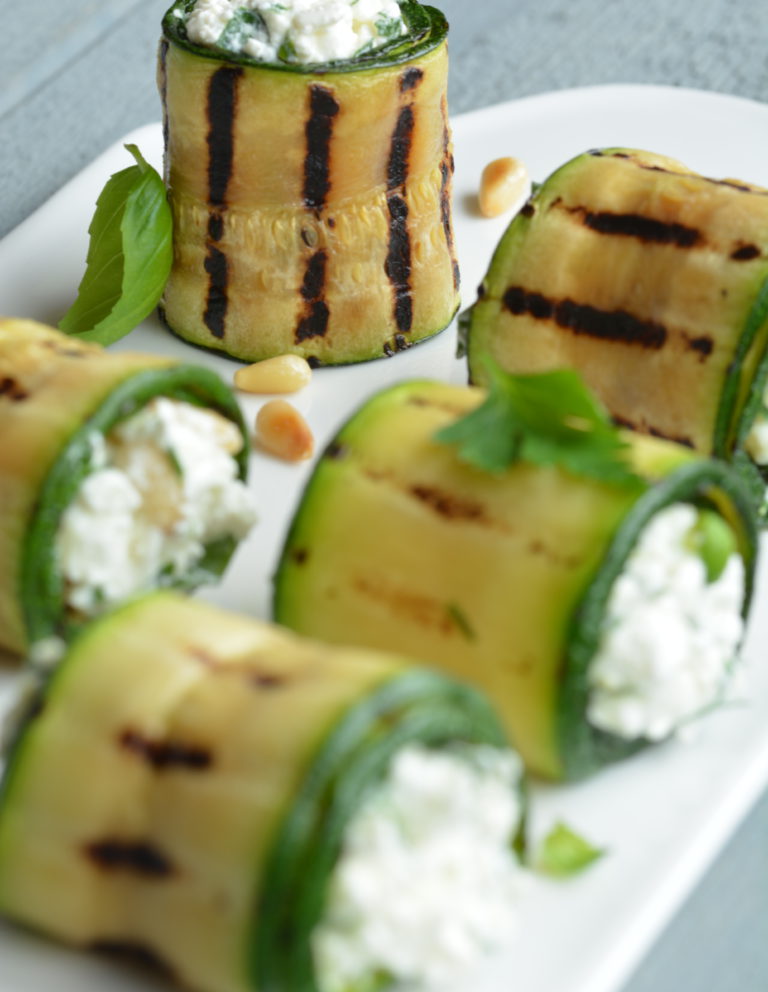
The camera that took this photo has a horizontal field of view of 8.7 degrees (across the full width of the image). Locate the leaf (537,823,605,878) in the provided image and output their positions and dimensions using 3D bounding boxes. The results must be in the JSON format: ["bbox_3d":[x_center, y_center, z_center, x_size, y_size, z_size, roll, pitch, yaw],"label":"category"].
[{"bbox_3d":[0.023,0.043,0.615,0.009,0.004,0.009,8,27,18],"label":"leaf"}]

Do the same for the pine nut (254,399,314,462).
[{"bbox_3d":[-0.014,-0.009,0.723,0.006,0.006,0.012,-16,29,-28],"label":"pine nut"}]

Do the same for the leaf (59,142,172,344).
[{"bbox_3d":[-0.041,-0.038,0.758,0.015,0.029,0.011,16,25,3],"label":"leaf"}]

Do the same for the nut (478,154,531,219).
[{"bbox_3d":[0.019,-0.050,0.806,0.007,0.006,0.012,10,27,21],"label":"nut"}]

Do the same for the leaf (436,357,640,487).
[{"bbox_3d":[0.019,-0.009,0.624,0.023,0.009,0.016,21,33,37],"label":"leaf"}]

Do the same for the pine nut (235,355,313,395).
[{"bbox_3d":[-0.016,-0.018,0.742,0.012,0.006,0.006,3,26,7],"label":"pine nut"}]

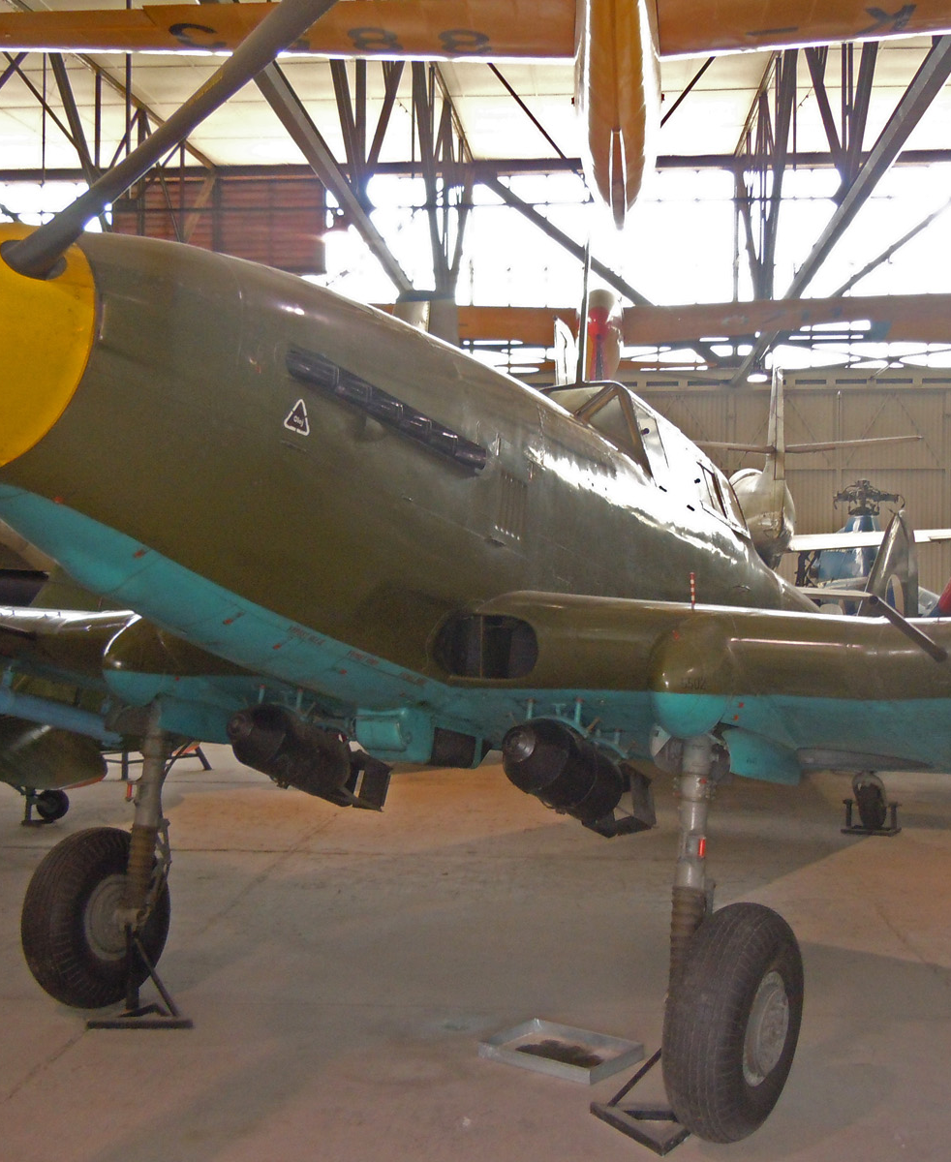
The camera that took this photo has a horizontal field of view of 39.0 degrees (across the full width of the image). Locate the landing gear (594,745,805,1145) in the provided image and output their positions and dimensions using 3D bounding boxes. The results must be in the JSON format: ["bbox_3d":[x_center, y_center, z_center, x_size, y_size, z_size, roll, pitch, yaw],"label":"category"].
[{"bbox_3d":[0.768,1.215,4.630,0.540,1.340,0.800,-1,-2,32],"label":"landing gear"}]

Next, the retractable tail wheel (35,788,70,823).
[{"bbox_3d":[-3.550,1.890,11.300,0.280,0.280,0.120,0,-2,5],"label":"retractable tail wheel"}]

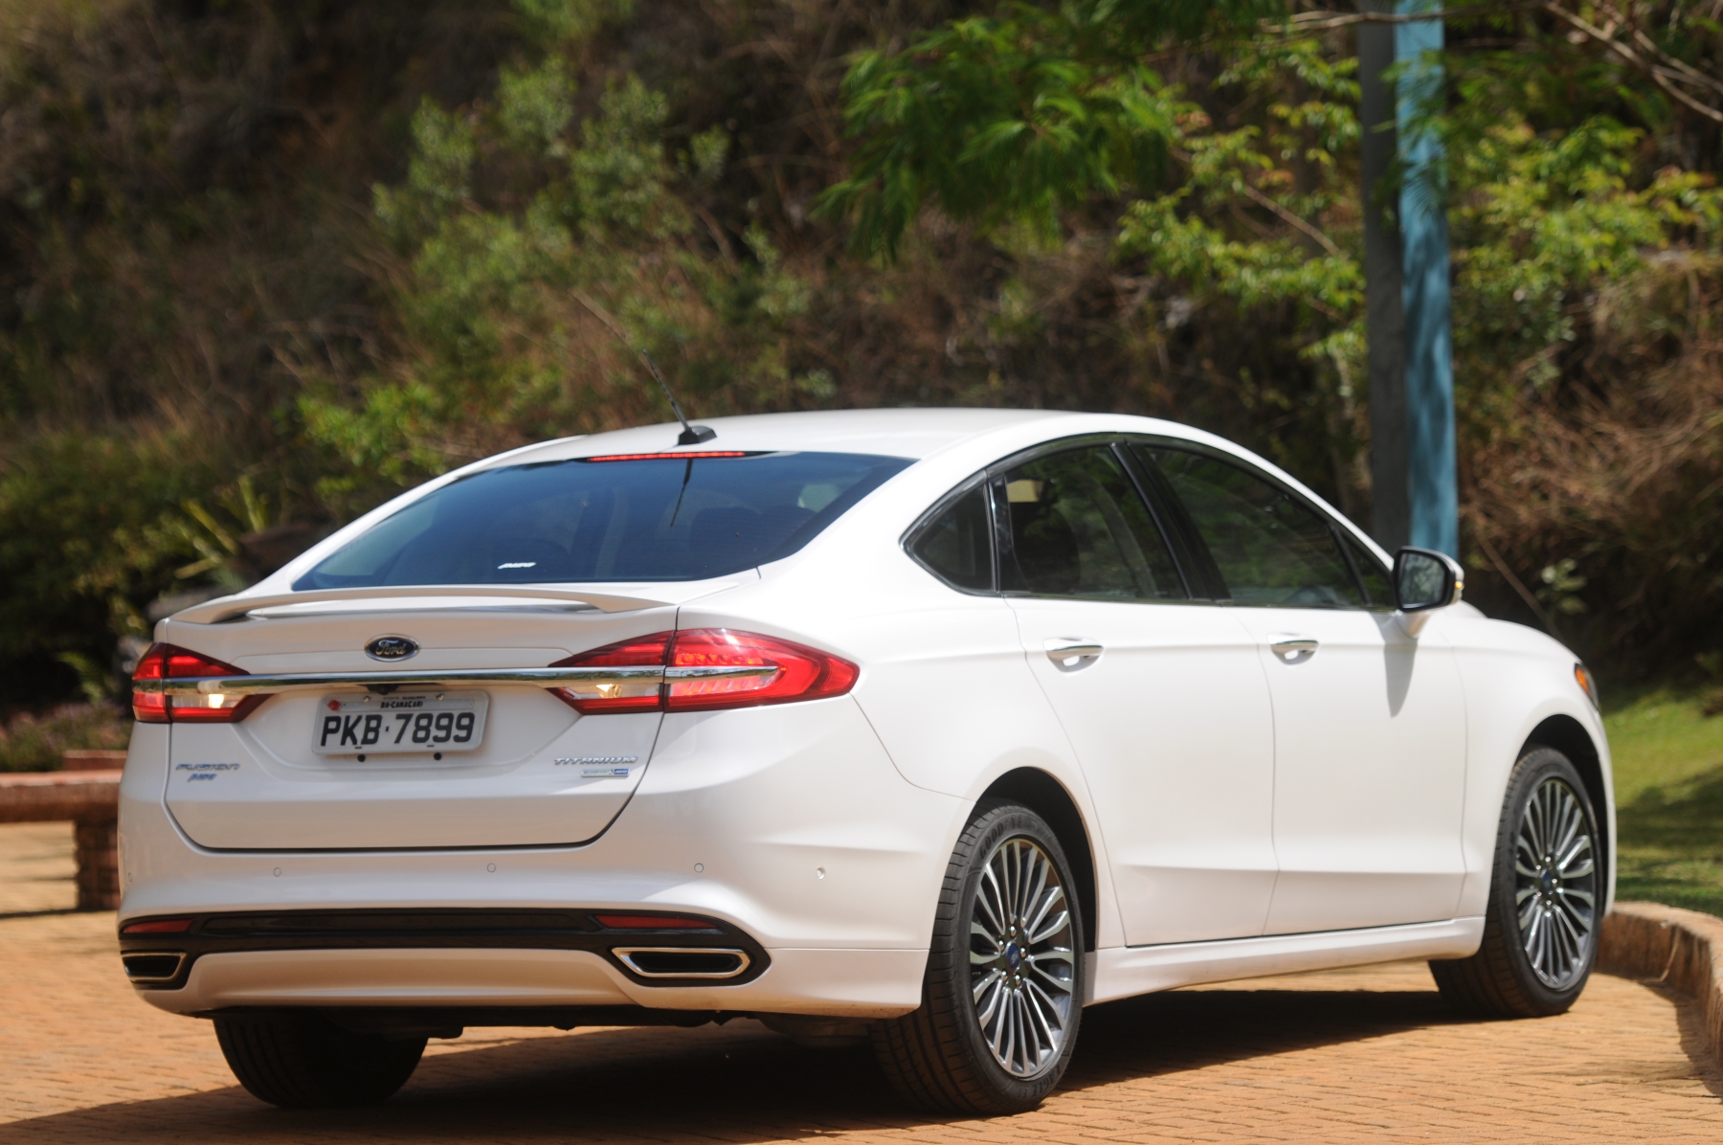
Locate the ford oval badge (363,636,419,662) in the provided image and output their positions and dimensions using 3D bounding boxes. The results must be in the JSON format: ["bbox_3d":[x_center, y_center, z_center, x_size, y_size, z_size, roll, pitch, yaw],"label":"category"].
[{"bbox_3d":[-0.956,0.155,16.304,0.130,0.057,0.015,-2,-11,28],"label":"ford oval badge"}]

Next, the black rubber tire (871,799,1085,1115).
[{"bbox_3d":[0.235,0.800,16.835,0.235,0.660,0.665,-2,0,28],"label":"black rubber tire"}]

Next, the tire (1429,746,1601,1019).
[{"bbox_3d":[1.558,0.744,19.358,0.235,0.660,0.665,-2,0,28],"label":"tire"}]

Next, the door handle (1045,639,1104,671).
[{"bbox_3d":[0.449,0.176,17.048,0.055,0.066,0.250,-2,0,28],"label":"door handle"}]

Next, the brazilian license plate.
[{"bbox_3d":[-0.938,0.307,16.330,0.400,0.130,0.015,-2,-21,28],"label":"brazilian license plate"}]

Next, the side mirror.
[{"bbox_3d":[1.313,0.011,18.556,0.180,0.160,0.120,-2,0,28],"label":"side mirror"}]

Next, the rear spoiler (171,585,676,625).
[{"bbox_3d":[-0.895,0.060,16.426,1.210,0.070,0.180,-2,0,28],"label":"rear spoiler"}]

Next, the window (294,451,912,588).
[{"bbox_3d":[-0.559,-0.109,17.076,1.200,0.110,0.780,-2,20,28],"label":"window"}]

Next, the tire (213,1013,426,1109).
[{"bbox_3d":[-1.173,0.837,17.570,0.235,0.660,0.665,-2,0,28],"label":"tire"}]

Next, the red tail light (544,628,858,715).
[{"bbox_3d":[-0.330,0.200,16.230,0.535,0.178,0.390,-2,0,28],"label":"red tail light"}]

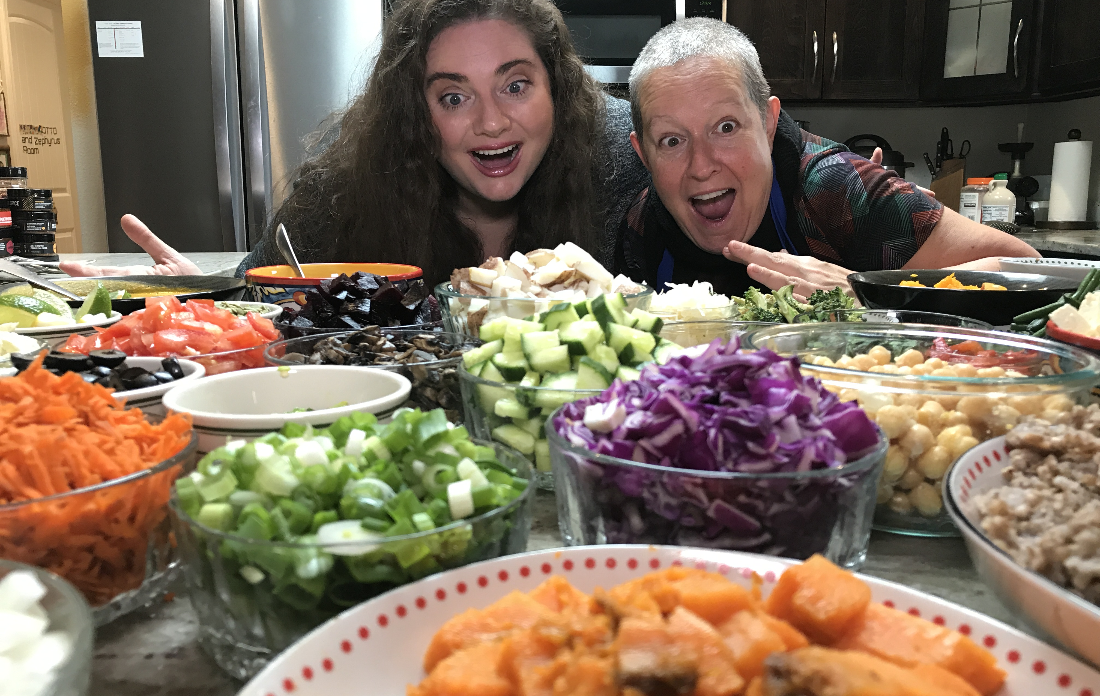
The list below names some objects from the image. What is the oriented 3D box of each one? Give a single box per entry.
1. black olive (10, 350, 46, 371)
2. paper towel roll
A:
[{"bbox_3d":[-0.268,0.006,0.458,0.018,0.011,0.018,0,10,0],"label":"black olive"},{"bbox_3d":[1.896,-0.605,3.234,0.120,0.280,0.120,0,10,0],"label":"paper towel roll"}]

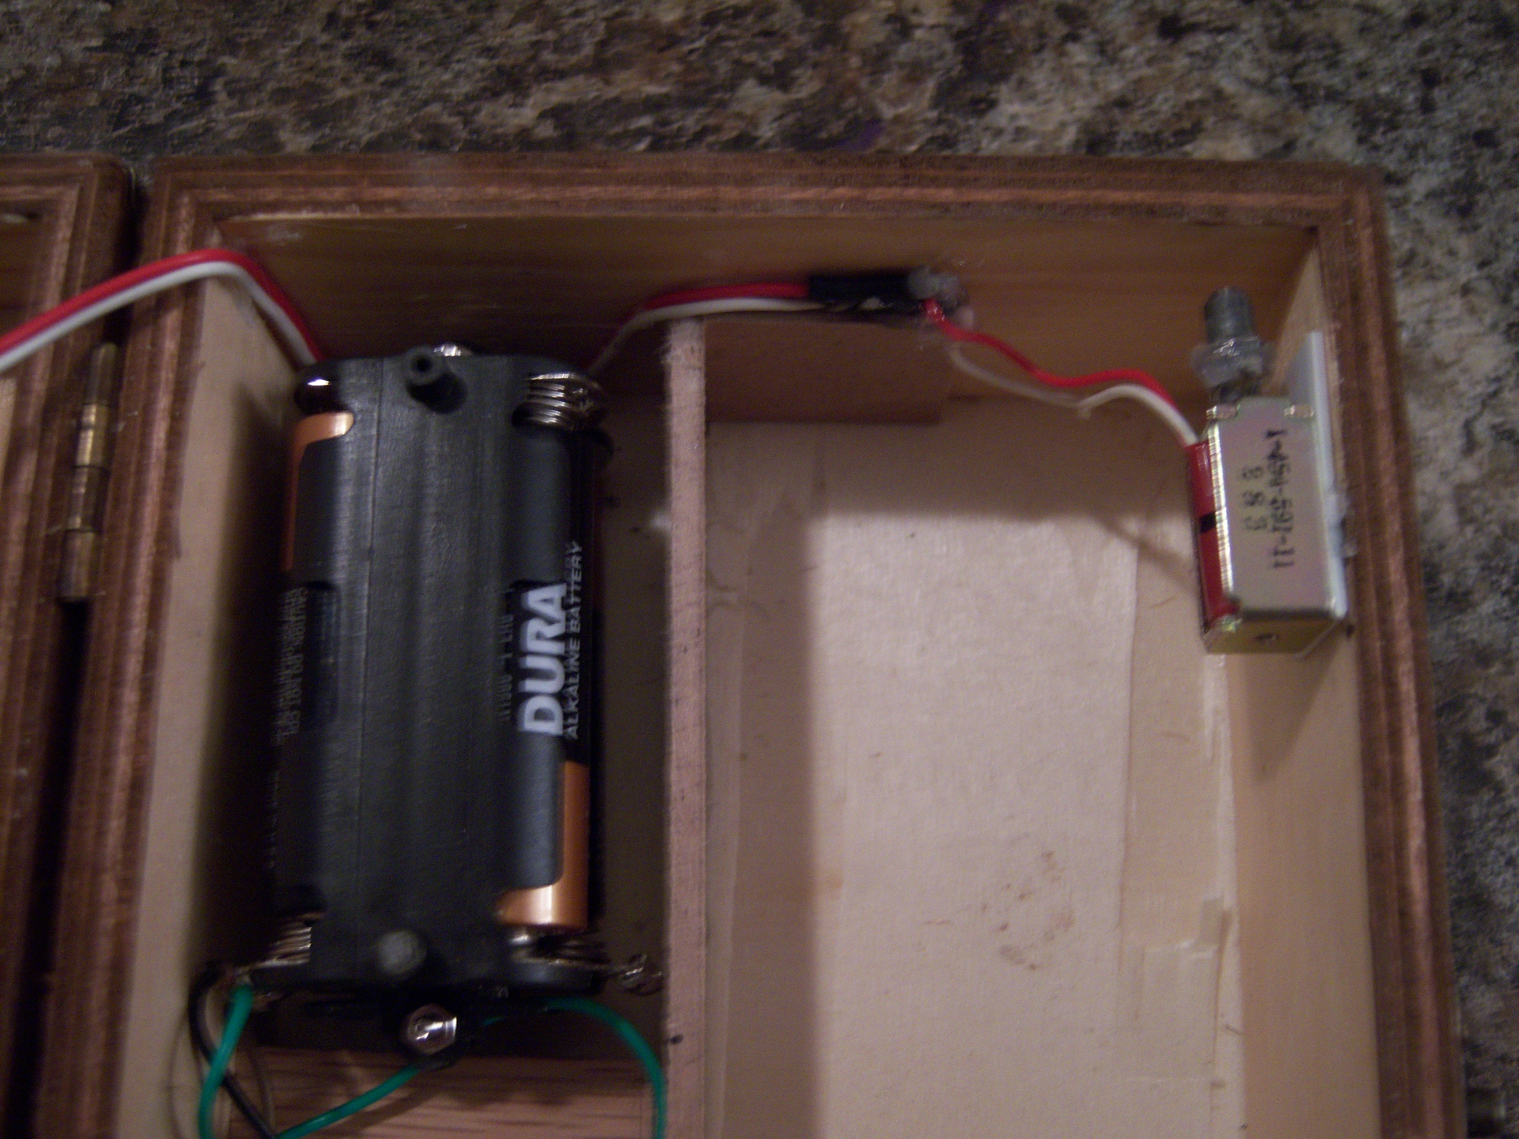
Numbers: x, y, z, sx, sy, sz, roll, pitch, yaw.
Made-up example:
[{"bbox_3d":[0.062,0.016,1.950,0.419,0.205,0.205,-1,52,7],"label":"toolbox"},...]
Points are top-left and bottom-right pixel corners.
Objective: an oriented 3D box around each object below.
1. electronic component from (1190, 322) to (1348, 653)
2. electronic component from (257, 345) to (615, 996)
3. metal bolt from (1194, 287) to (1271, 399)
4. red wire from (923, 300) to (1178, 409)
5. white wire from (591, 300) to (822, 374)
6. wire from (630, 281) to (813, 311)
[{"bbox_3d":[0.043,-0.006,0.137,0.009,0.011,0.025,1,70,4],"label":"electronic component"},{"bbox_3d":[-0.031,0.011,0.158,0.031,0.029,0.059,-1,76,3],"label":"electronic component"},{"bbox_3d":[0.043,-0.020,0.142,0.006,0.006,0.010,1,70,4],"label":"metal bolt"},{"bbox_3d":[0.027,-0.020,0.149,0.024,0.008,0.005,20,78,8],"label":"red wire"},{"bbox_3d":[-0.006,-0.024,0.156,0.025,0.013,0.003,1,76,4],"label":"white wire"},{"bbox_3d":[-0.004,-0.026,0.151,0.018,0.004,0.002,1,76,4],"label":"wire"}]

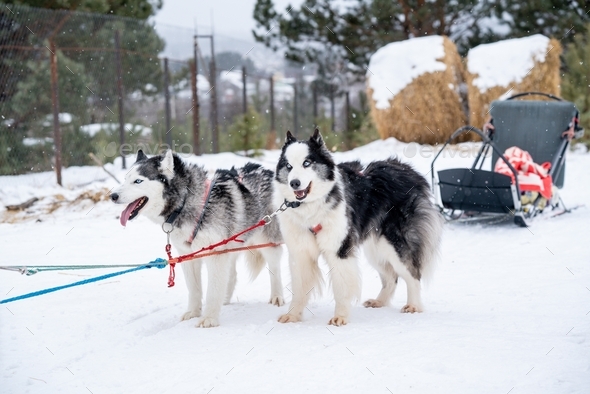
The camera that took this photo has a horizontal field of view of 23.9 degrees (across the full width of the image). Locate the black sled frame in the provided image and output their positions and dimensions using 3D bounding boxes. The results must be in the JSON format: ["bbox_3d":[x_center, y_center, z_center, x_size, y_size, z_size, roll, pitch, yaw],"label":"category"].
[{"bbox_3d":[1.585,-0.314,10.083,0.620,0.880,1.950,1,4,23],"label":"black sled frame"}]

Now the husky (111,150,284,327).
[{"bbox_3d":[-0.315,0.136,5.393,0.340,0.650,0.870,3,5,40],"label":"husky"}]

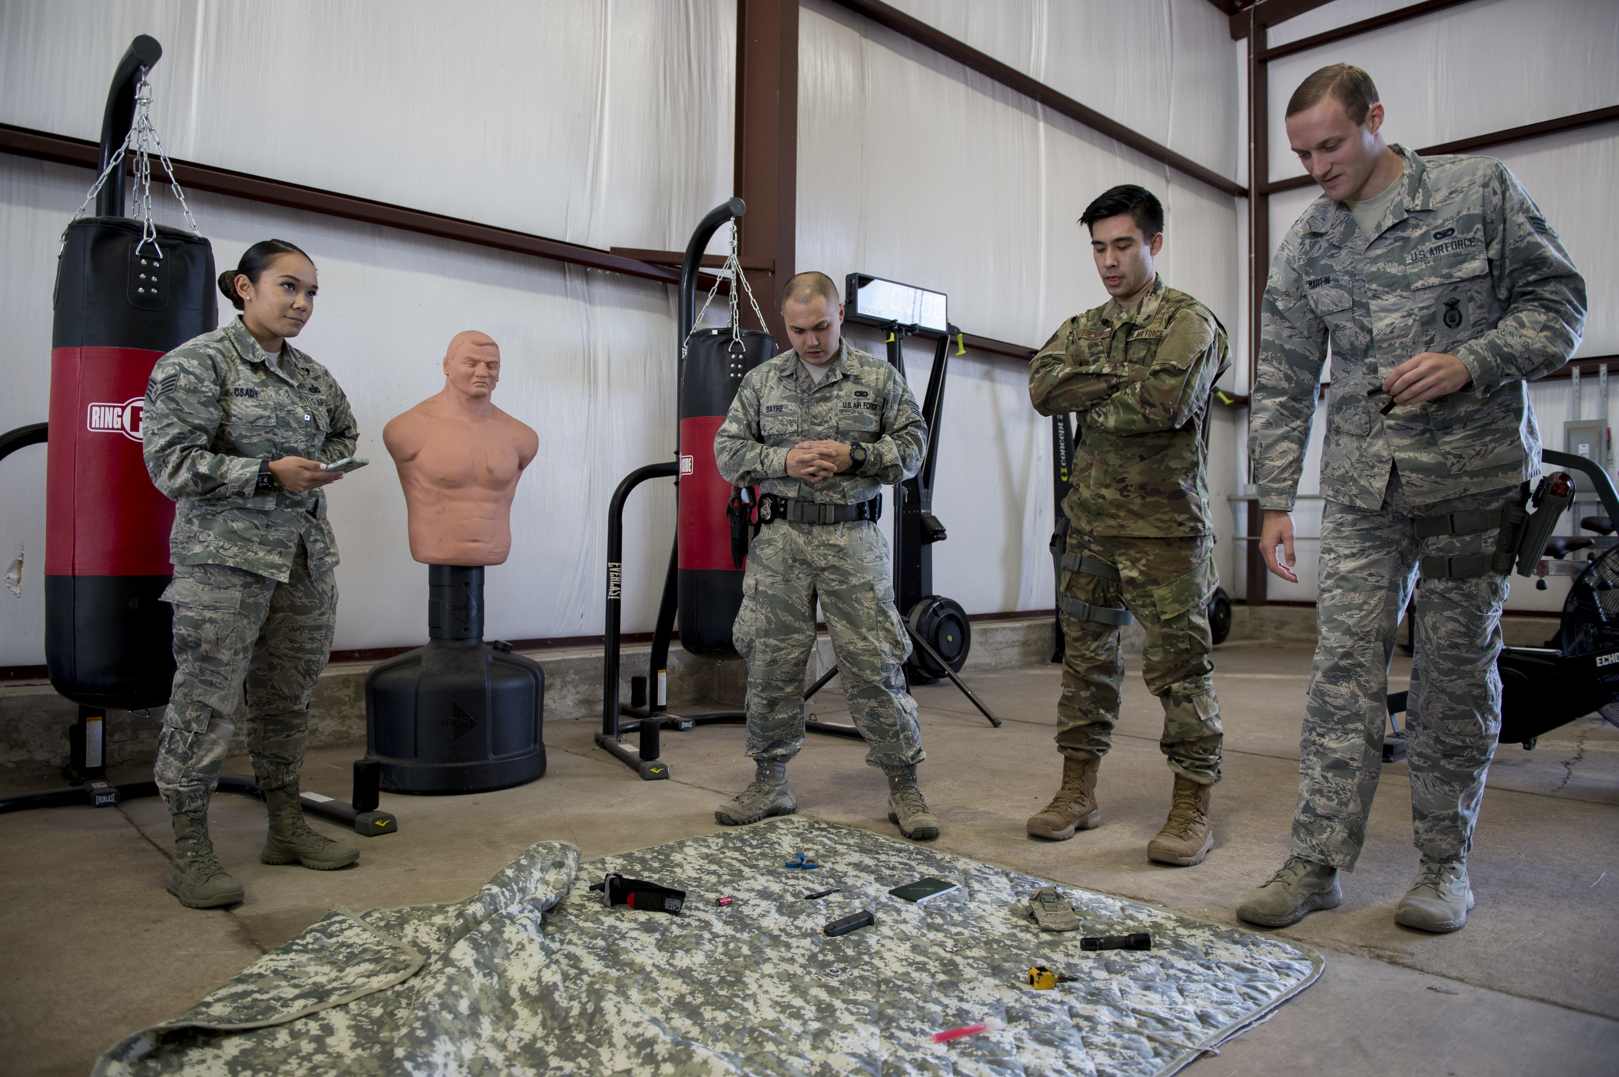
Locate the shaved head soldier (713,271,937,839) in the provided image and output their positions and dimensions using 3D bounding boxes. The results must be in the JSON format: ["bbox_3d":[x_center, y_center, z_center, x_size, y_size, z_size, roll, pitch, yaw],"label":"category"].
[{"bbox_3d":[0.060,0.033,3.140,0.650,1.610,0.460,1,0,7],"label":"shaved head soldier"}]

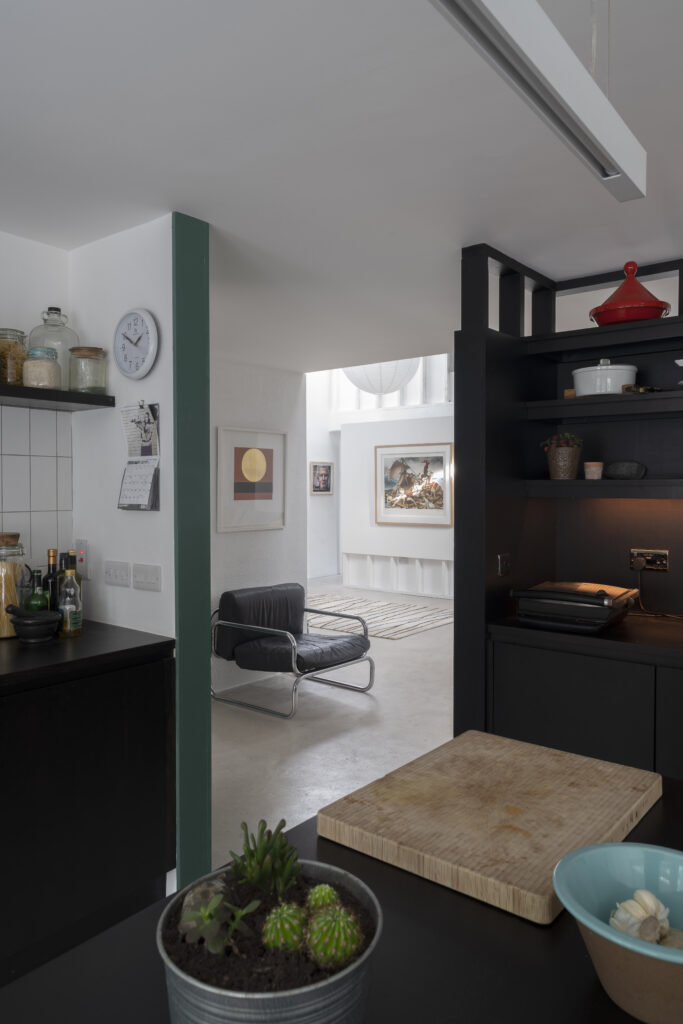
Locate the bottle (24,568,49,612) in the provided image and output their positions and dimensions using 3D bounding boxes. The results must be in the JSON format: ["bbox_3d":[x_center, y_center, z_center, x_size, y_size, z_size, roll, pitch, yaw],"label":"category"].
[{"bbox_3d":[-1.054,0.302,2.356,0.085,0.215,0.085,2,2,38],"label":"bottle"}]

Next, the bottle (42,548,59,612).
[{"bbox_3d":[-0.990,0.268,2.337,0.061,0.280,0.061,1,2,38],"label":"bottle"}]

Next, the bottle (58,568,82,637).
[{"bbox_3d":[-0.902,0.300,2.268,0.060,0.218,0.061,1,2,38],"label":"bottle"}]

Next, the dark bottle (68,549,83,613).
[{"bbox_3d":[-0.949,0.270,2.407,0.063,0.273,0.063,1,2,38],"label":"dark bottle"}]

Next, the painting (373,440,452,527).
[{"bbox_3d":[0.934,-0.347,8.884,1.180,1.050,0.040,2,2,38],"label":"painting"}]

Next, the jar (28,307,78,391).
[{"bbox_3d":[-1.014,-0.564,2.411,0.165,0.316,0.165,0,2,0],"label":"jar"}]

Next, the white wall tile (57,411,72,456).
[{"bbox_3d":[-1.039,-0.293,2.552,0.010,0.178,0.061,2,2,38],"label":"white wall tile"}]

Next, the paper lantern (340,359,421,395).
[{"bbox_3d":[0.392,-1.574,6.850,0.800,0.780,0.800,2,2,38],"label":"paper lantern"}]

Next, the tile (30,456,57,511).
[{"bbox_3d":[-1.090,-0.101,2.494,0.010,0.200,0.101,2,2,38],"label":"tile"}]

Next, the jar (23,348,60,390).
[{"bbox_3d":[-0.990,-0.470,2.258,0.115,0.138,0.115,0,1,0],"label":"jar"}]

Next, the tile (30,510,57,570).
[{"bbox_3d":[-1.084,0.099,2.489,0.009,0.198,0.099,1,2,38],"label":"tile"}]

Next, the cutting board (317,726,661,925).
[{"bbox_3d":[0.235,0.429,1.008,0.331,0.032,0.438,1,2,40],"label":"cutting board"}]

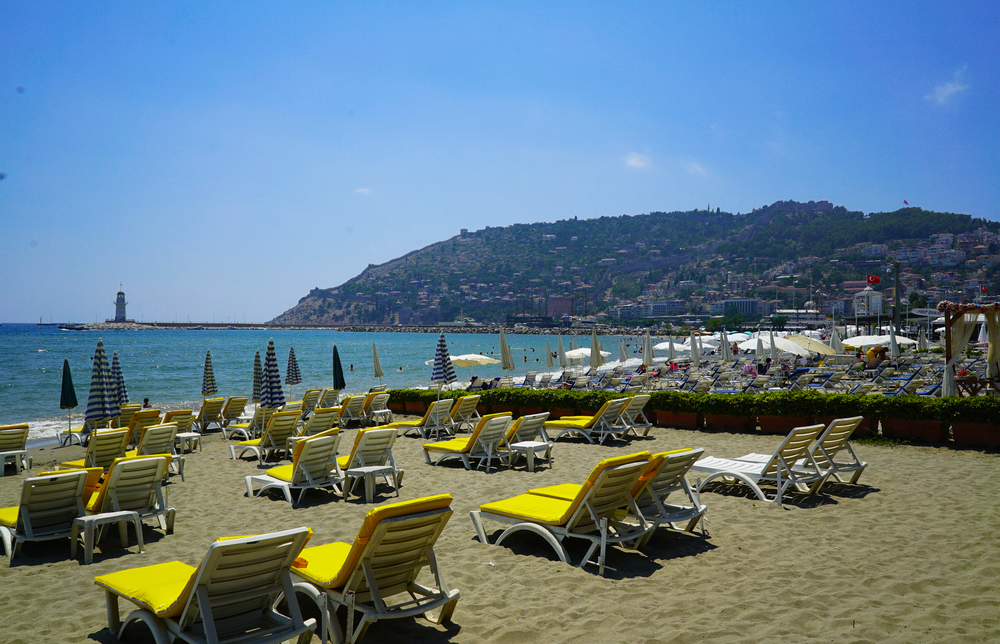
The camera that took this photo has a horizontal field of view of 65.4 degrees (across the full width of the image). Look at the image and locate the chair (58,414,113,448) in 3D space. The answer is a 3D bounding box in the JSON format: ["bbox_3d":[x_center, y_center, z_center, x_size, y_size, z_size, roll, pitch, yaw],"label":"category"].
[{"bbox_3d":[-11.549,2.916,21.650,1.767,0.926,0.704,-5,-3,36],"label":"chair"}]

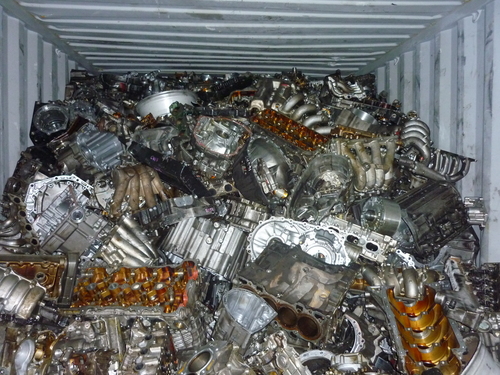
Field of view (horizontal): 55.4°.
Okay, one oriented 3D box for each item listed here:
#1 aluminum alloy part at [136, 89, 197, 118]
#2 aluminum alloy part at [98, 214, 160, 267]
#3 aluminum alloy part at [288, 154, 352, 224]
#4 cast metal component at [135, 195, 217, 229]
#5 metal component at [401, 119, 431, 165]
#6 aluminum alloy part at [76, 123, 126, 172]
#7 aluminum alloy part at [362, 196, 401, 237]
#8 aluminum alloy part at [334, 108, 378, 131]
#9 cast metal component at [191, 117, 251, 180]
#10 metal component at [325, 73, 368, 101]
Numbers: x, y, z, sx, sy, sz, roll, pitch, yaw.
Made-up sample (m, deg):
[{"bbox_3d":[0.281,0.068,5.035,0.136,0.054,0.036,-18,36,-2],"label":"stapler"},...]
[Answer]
[{"bbox_3d":[-0.558,-0.581,3.300,0.400,0.150,0.380,-12,30,1],"label":"aluminum alloy part"},{"bbox_3d":[-0.514,0.226,2.050,0.200,0.200,0.110,-40,-21,-23],"label":"aluminum alloy part"},{"bbox_3d":[0.370,0.005,2.500,0.310,0.330,0.260,5,-6,7],"label":"aluminum alloy part"},{"bbox_3d":[-0.343,0.111,2.220,0.370,0.110,0.110,-14,-32,-9],"label":"cast metal component"},{"bbox_3d":[0.994,-0.282,2.880,0.170,0.110,0.300,11,41,4],"label":"metal component"},{"bbox_3d":[-0.826,-0.222,2.650,0.210,0.250,0.230,-34,20,-25],"label":"aluminum alloy part"},{"bbox_3d":[0.610,0.132,2.220,0.110,0.165,0.165,16,-5,-17],"label":"aluminum alloy part"},{"bbox_3d":[0.677,-0.432,3.030,0.270,0.130,0.180,5,18,-5],"label":"aluminum alloy part"},{"bbox_3d":[-0.165,-0.212,2.660,0.320,0.300,0.250,-1,-28,3],"label":"cast metal component"},{"bbox_3d":[0.740,-0.777,3.680,0.310,0.180,0.180,0,-6,0],"label":"metal component"}]

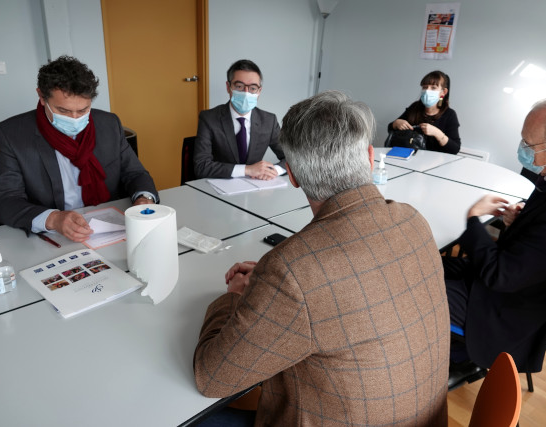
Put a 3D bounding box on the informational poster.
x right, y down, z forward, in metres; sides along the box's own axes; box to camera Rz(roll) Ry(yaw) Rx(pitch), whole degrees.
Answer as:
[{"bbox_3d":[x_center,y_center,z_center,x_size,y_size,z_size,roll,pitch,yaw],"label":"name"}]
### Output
[{"bbox_3d":[1.410,-1.538,3.618,0.010,0.425,0.295,-17,30,-41],"label":"informational poster"}]

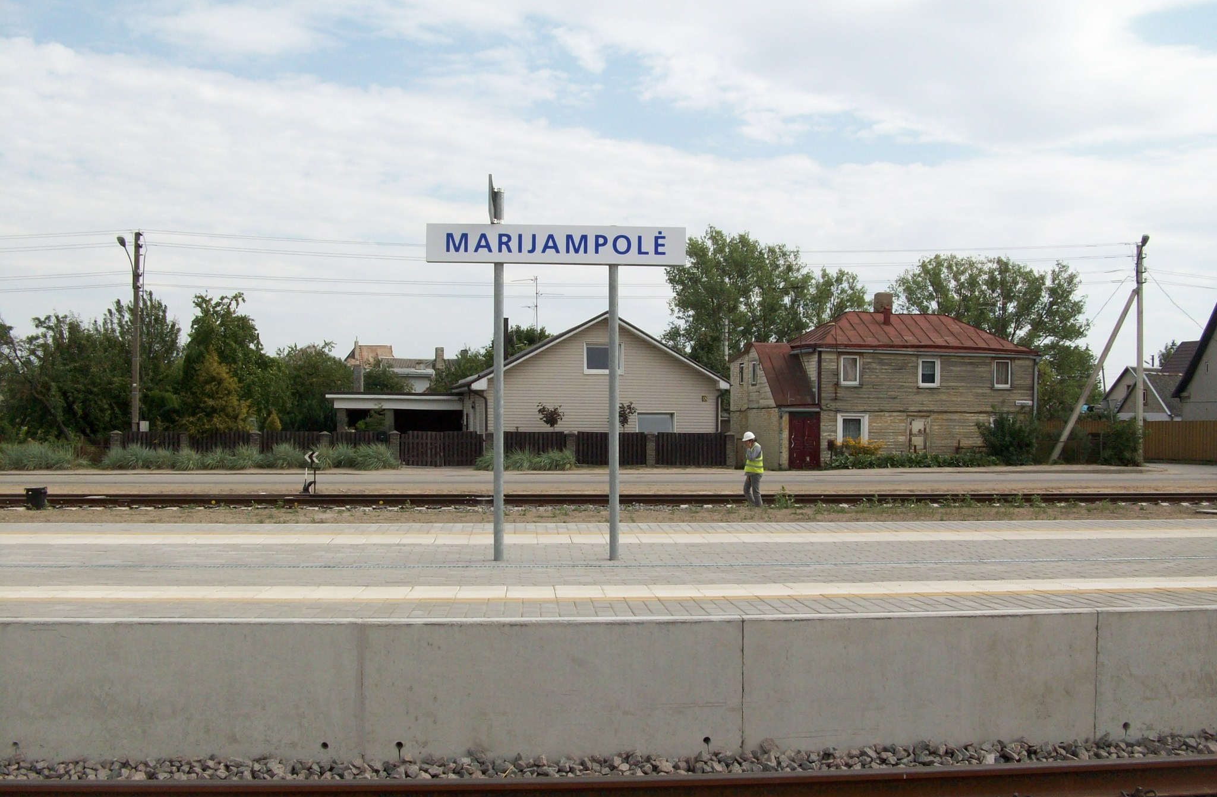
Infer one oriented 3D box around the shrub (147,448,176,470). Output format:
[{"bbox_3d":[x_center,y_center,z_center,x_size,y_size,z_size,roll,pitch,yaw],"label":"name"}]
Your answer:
[{"bbox_3d":[-17.627,2.379,47.100,1.200,0.850,1.100,0,-1,-4],"label":"shrub"}]

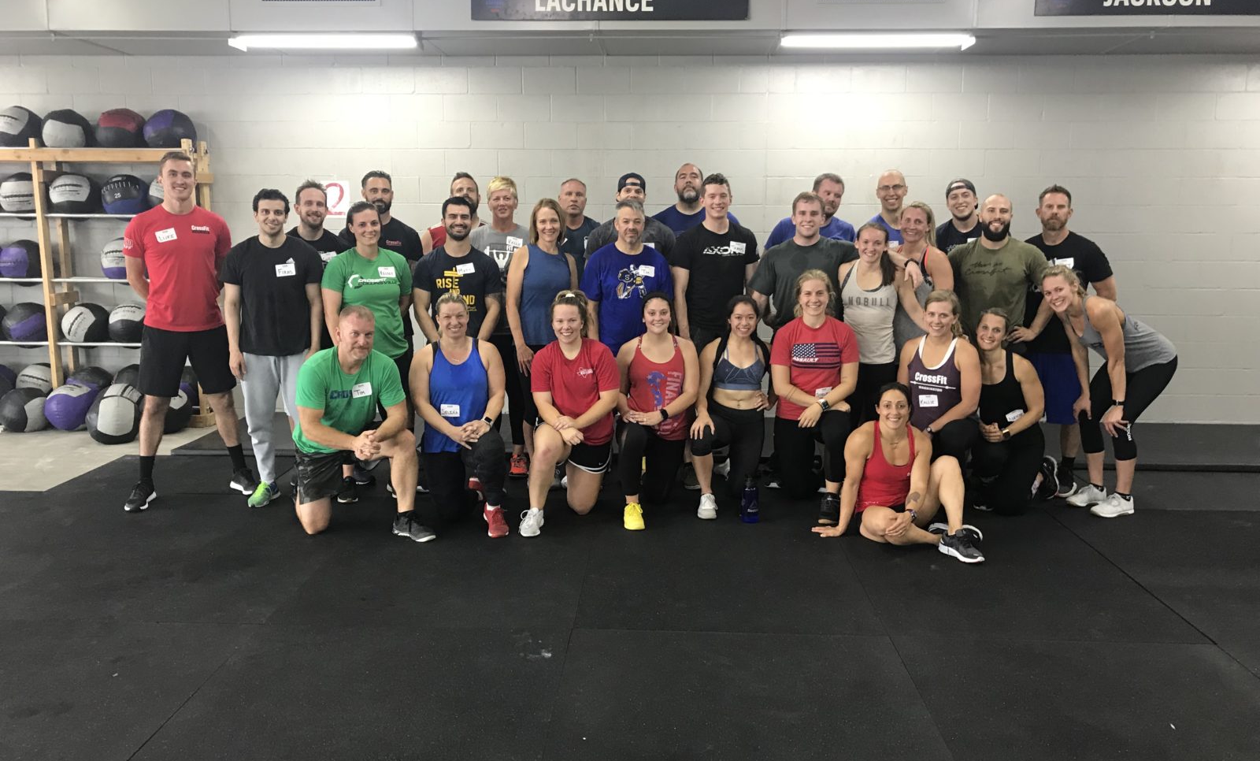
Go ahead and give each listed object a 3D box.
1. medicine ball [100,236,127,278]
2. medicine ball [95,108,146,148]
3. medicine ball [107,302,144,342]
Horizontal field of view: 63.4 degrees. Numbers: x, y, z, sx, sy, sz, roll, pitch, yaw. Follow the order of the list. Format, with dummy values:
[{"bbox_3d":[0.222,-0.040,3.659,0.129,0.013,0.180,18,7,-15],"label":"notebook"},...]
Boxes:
[{"bbox_3d":[-3.760,-0.888,7.597,0.355,0.355,0.355,0,9,0],"label":"medicine ball"},{"bbox_3d":[-3.659,-1.794,7.343,0.340,0.315,0.340,0,10,0],"label":"medicine ball"},{"bbox_3d":[-3.692,-0.406,7.578,0.335,0.330,0.335,0,10,0],"label":"medicine ball"}]

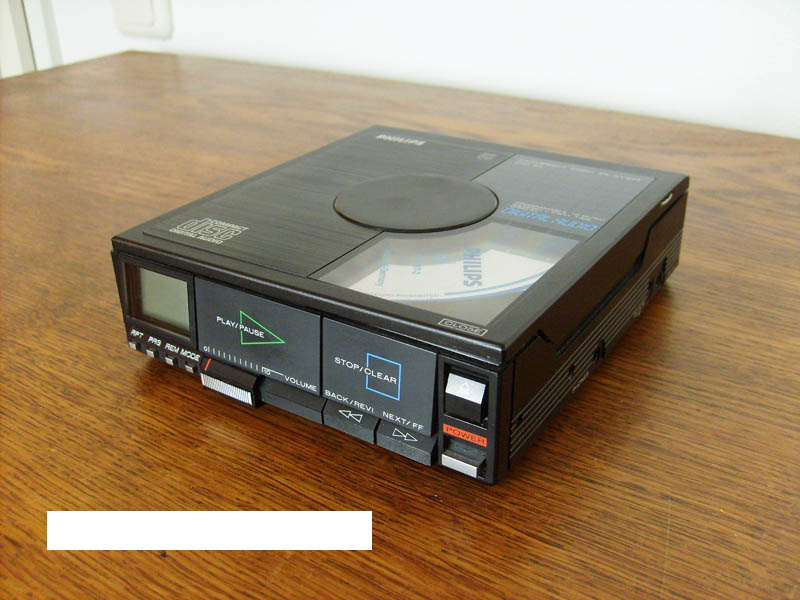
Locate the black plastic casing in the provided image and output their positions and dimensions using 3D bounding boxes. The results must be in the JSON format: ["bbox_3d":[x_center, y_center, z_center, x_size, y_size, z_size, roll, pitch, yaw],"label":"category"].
[{"bbox_3d":[0.006,-0.014,0.259,0.127,0.036,0.132,15,32,31],"label":"black plastic casing"}]

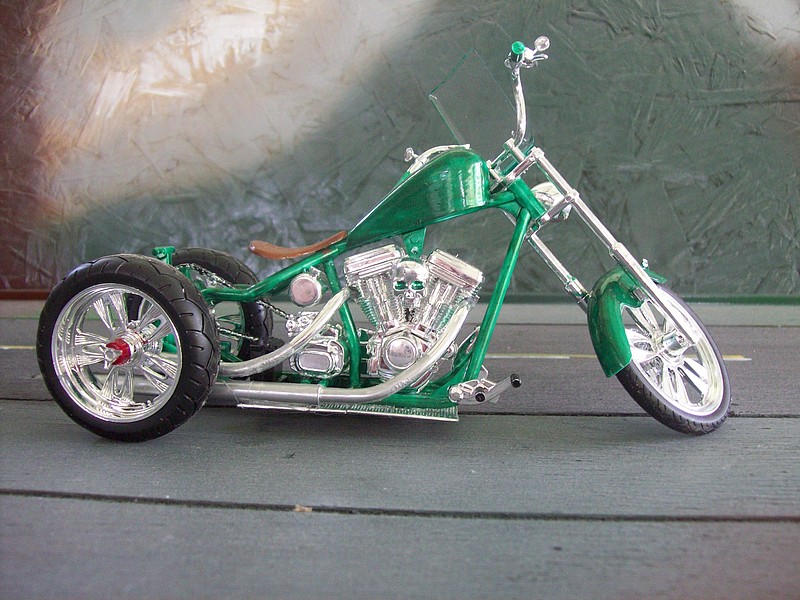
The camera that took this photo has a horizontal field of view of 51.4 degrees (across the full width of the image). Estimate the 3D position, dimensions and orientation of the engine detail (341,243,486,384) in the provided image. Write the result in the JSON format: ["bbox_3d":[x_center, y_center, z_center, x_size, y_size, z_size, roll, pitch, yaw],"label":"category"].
[{"bbox_3d":[0.004,0.005,0.257,0.043,0.044,0.028,1,7,10],"label":"engine detail"}]

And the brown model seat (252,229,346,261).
[{"bbox_3d":[-0.032,-0.017,0.264,0.032,0.008,0.020,1,7,10],"label":"brown model seat"}]

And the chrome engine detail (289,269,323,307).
[{"bbox_3d":[-0.029,-0.004,0.259,0.010,0.012,0.007,1,7,10],"label":"chrome engine detail"}]

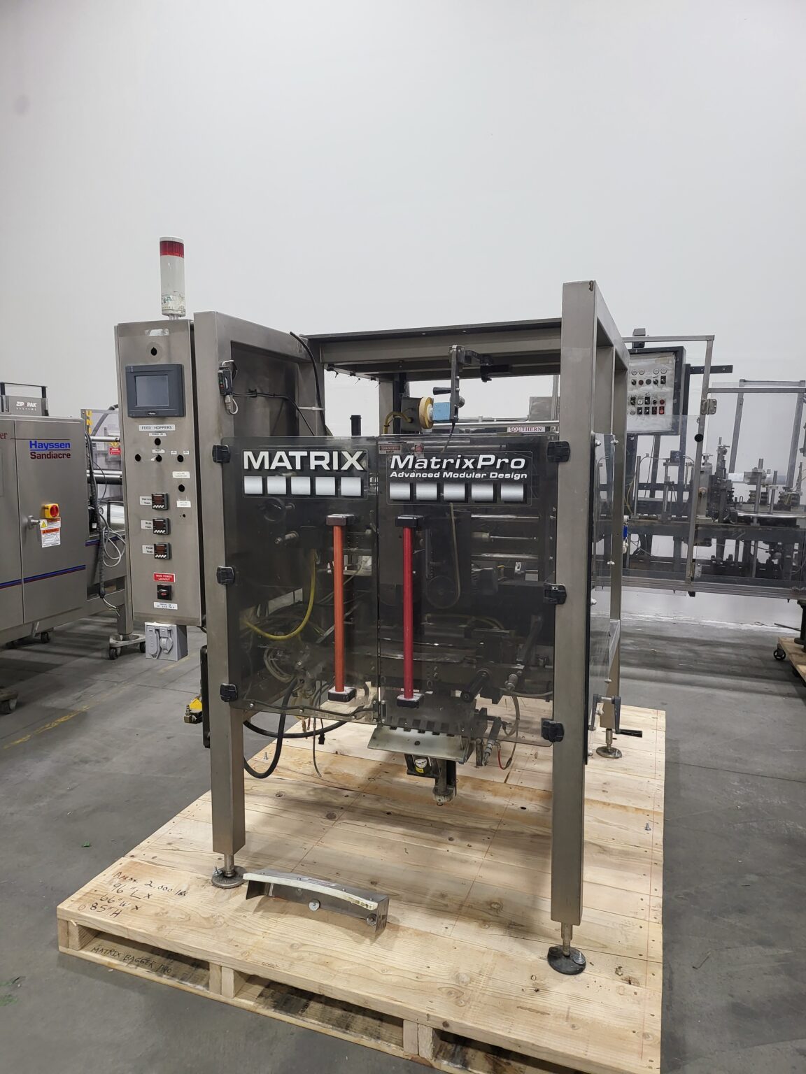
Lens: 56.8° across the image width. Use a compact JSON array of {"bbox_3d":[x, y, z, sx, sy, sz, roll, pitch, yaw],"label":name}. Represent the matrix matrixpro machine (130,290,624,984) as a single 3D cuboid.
[{"bbox_3d":[0.068,0.150,2.823,1.447,1.799,1.527,2,7,20],"label":"matrix matrixpro machine"}]

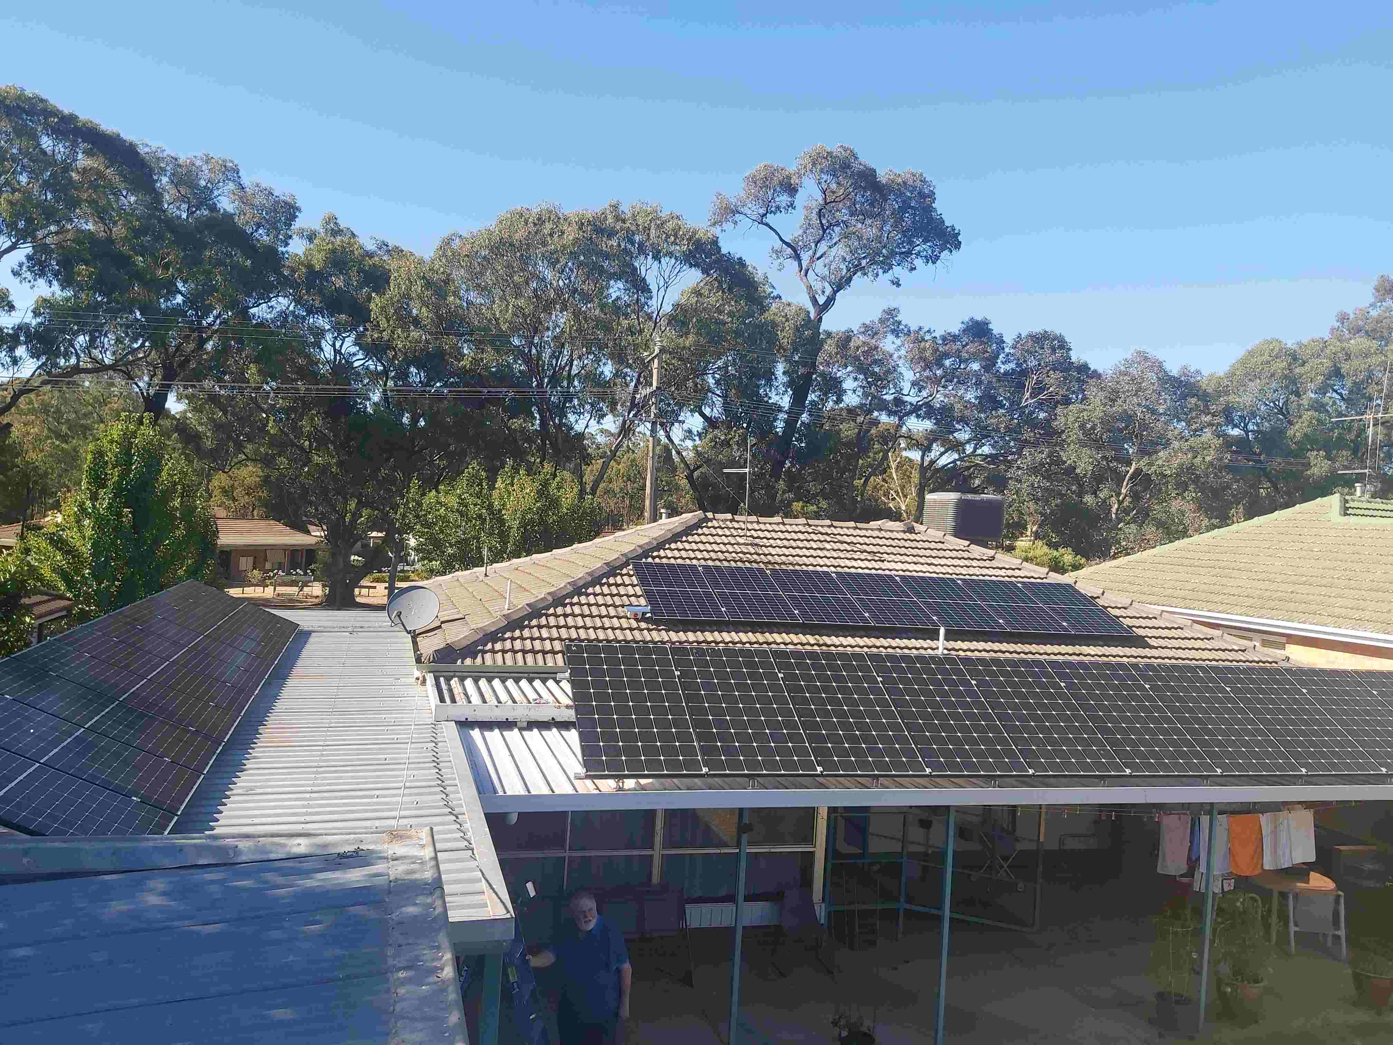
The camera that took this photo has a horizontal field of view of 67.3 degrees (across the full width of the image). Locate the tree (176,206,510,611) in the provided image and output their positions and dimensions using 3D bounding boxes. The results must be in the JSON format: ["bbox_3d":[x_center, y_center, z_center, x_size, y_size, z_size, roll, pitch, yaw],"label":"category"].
[{"bbox_3d":[-16.151,-4.995,48.000,14.980,18.180,13.500,4,-1,-19],"label":"tree"}]

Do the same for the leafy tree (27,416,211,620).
[{"bbox_3d":[-13.898,0.634,24.957,4.200,6.510,4.100,4,-1,-29],"label":"leafy tree"}]

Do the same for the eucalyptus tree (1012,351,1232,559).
[{"bbox_3d":[20.205,-0.933,50.000,10.820,14.490,10.000,3,-1,22],"label":"eucalyptus tree"}]

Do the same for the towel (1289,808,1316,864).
[{"bbox_3d":[6.208,3.204,10.715,0.310,0.550,0.060,3,-1,-16],"label":"towel"}]

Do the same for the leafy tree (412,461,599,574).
[{"bbox_3d":[-6.389,1.244,35.000,6.260,6.590,5.000,4,-1,-10],"label":"leafy tree"}]

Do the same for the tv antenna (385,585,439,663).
[{"bbox_3d":[-3.149,1.122,11.600,0.620,0.840,0.550,3,-1,7],"label":"tv antenna"}]

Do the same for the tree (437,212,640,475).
[{"bbox_3d":[-8.242,-5.737,53.000,10.250,20.740,9.500,4,-1,-9],"label":"tree"}]

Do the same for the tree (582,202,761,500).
[{"bbox_3d":[-1.604,-4.633,45.875,7.800,18.950,7.800,3,-1,-2],"label":"tree"}]

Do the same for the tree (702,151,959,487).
[{"bbox_3d":[6.631,-6.282,50.000,11.960,23.540,10.500,3,-1,8],"label":"tree"}]

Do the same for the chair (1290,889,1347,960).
[{"bbox_3d":[7.051,4.499,11.961,0.560,0.780,0.550,3,-1,9],"label":"chair"}]

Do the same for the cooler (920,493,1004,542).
[{"bbox_3d":[4.969,-0.071,19.497,1.100,0.980,1.100,3,-1,-16],"label":"cooler"}]

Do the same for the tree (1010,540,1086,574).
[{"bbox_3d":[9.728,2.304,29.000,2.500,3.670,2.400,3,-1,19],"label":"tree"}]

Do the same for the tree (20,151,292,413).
[{"bbox_3d":[-22.165,-5.669,41.877,10.500,18.620,10.000,4,-1,-28],"label":"tree"}]

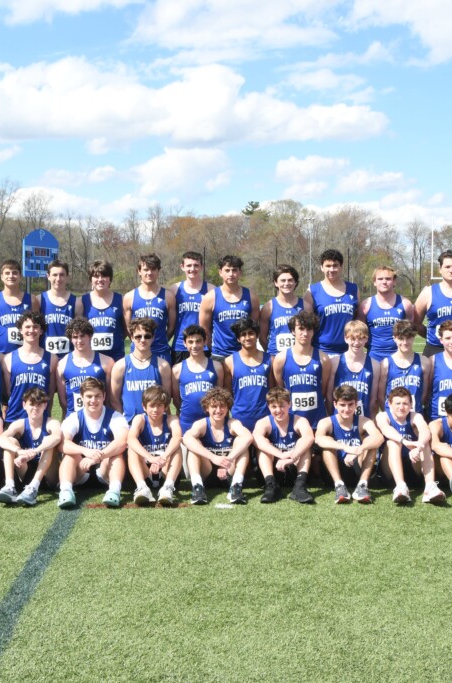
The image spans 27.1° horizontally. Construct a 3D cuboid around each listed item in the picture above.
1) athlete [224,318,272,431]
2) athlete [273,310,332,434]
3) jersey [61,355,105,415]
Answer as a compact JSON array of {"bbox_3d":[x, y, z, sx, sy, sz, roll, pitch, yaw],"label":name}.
[{"bbox_3d":[0.162,0.448,7.787,0.409,1.284,0.520,0,3,-8],"label":"athlete"},{"bbox_3d":[0.620,0.434,7.690,0.501,1.361,0.600,0,3,2],"label":"athlete"},{"bbox_3d":[-1.147,0.356,7.669,0.370,0.531,0.250,0,3,-7],"label":"jersey"}]

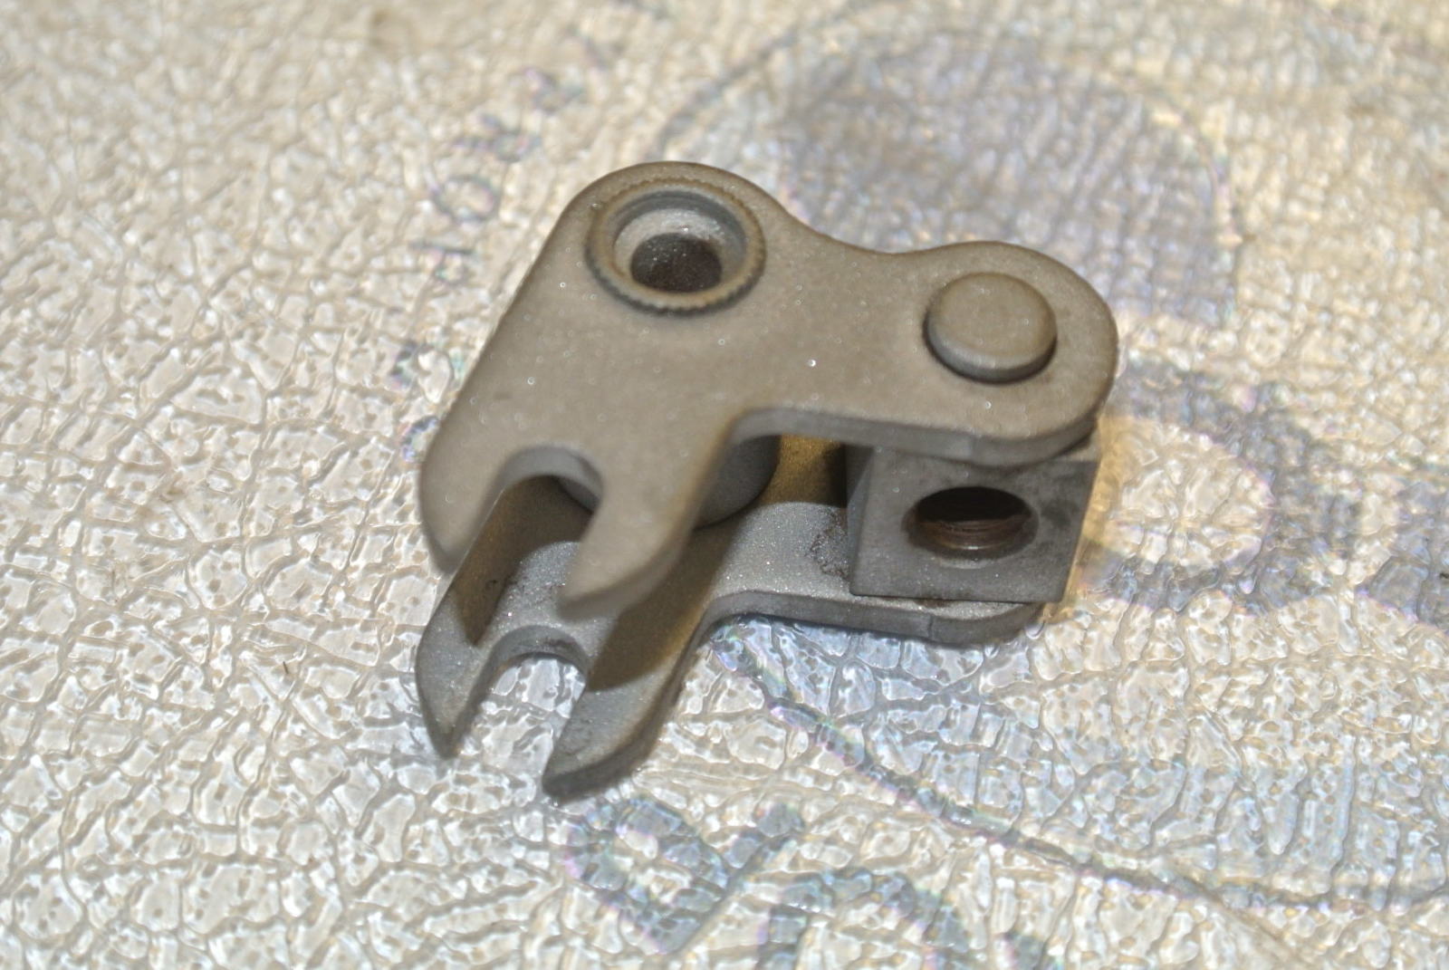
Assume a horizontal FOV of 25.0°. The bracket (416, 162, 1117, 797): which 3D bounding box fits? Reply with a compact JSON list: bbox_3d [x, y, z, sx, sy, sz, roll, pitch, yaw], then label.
[{"bbox_3d":[0.003,0.002,0.267,0.047,0.030,0.048,19,53,9],"label":"bracket"}]

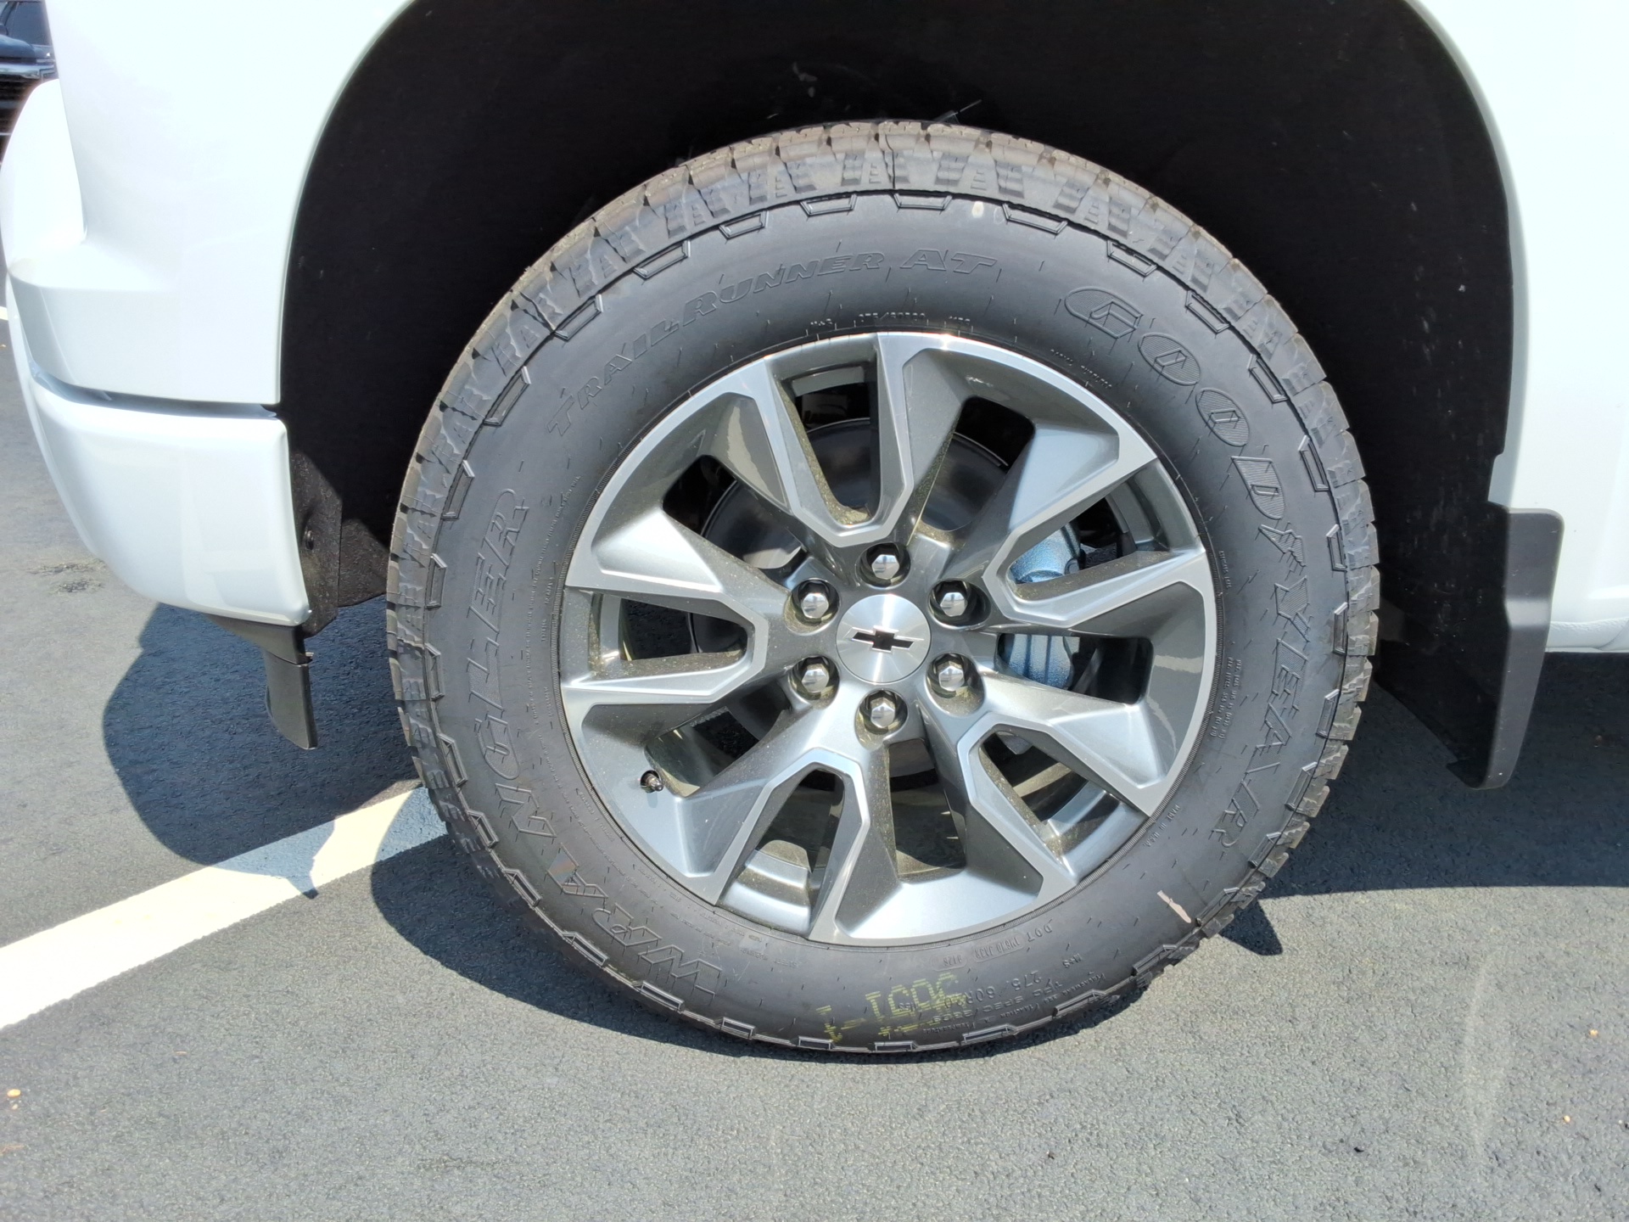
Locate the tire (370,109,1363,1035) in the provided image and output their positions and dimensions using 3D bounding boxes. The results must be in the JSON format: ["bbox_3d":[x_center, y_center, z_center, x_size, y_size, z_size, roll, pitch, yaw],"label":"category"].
[{"bbox_3d":[0.058,0.000,1.189,0.836,0.828,0.278,0,20,-2],"label":"tire"}]

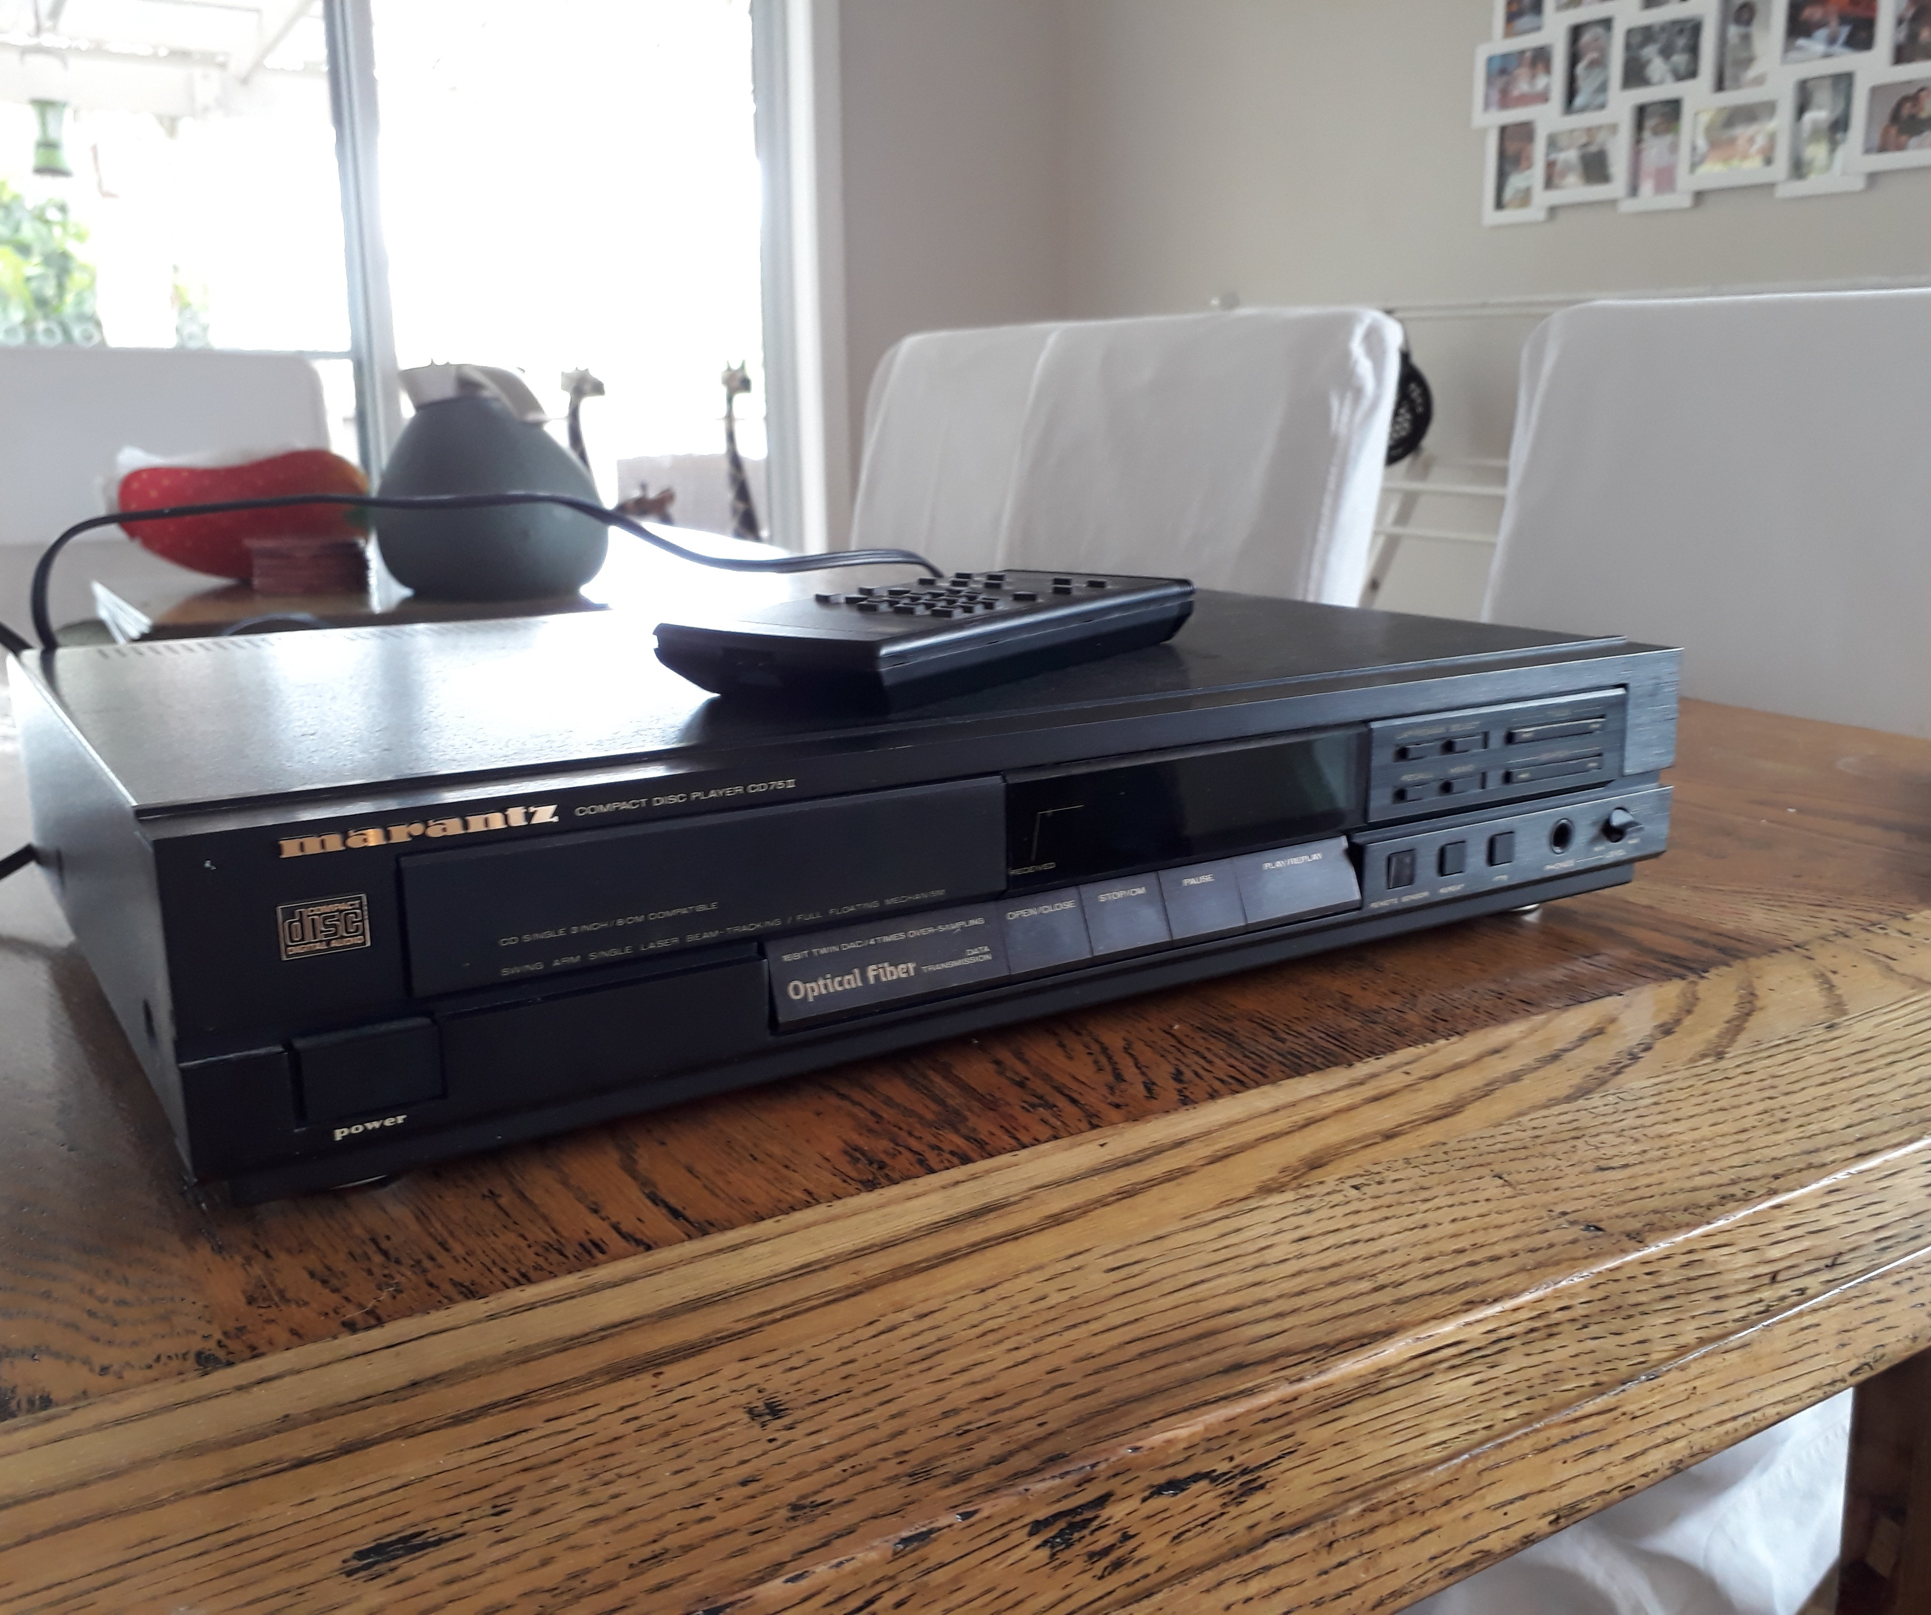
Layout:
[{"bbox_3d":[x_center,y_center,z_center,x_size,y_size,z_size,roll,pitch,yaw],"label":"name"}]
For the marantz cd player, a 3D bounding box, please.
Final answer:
[{"bbox_3d":[-0.038,-0.008,0.520,0.420,0.082,0.288,-9,15,-32],"label":"marantz cd player"}]

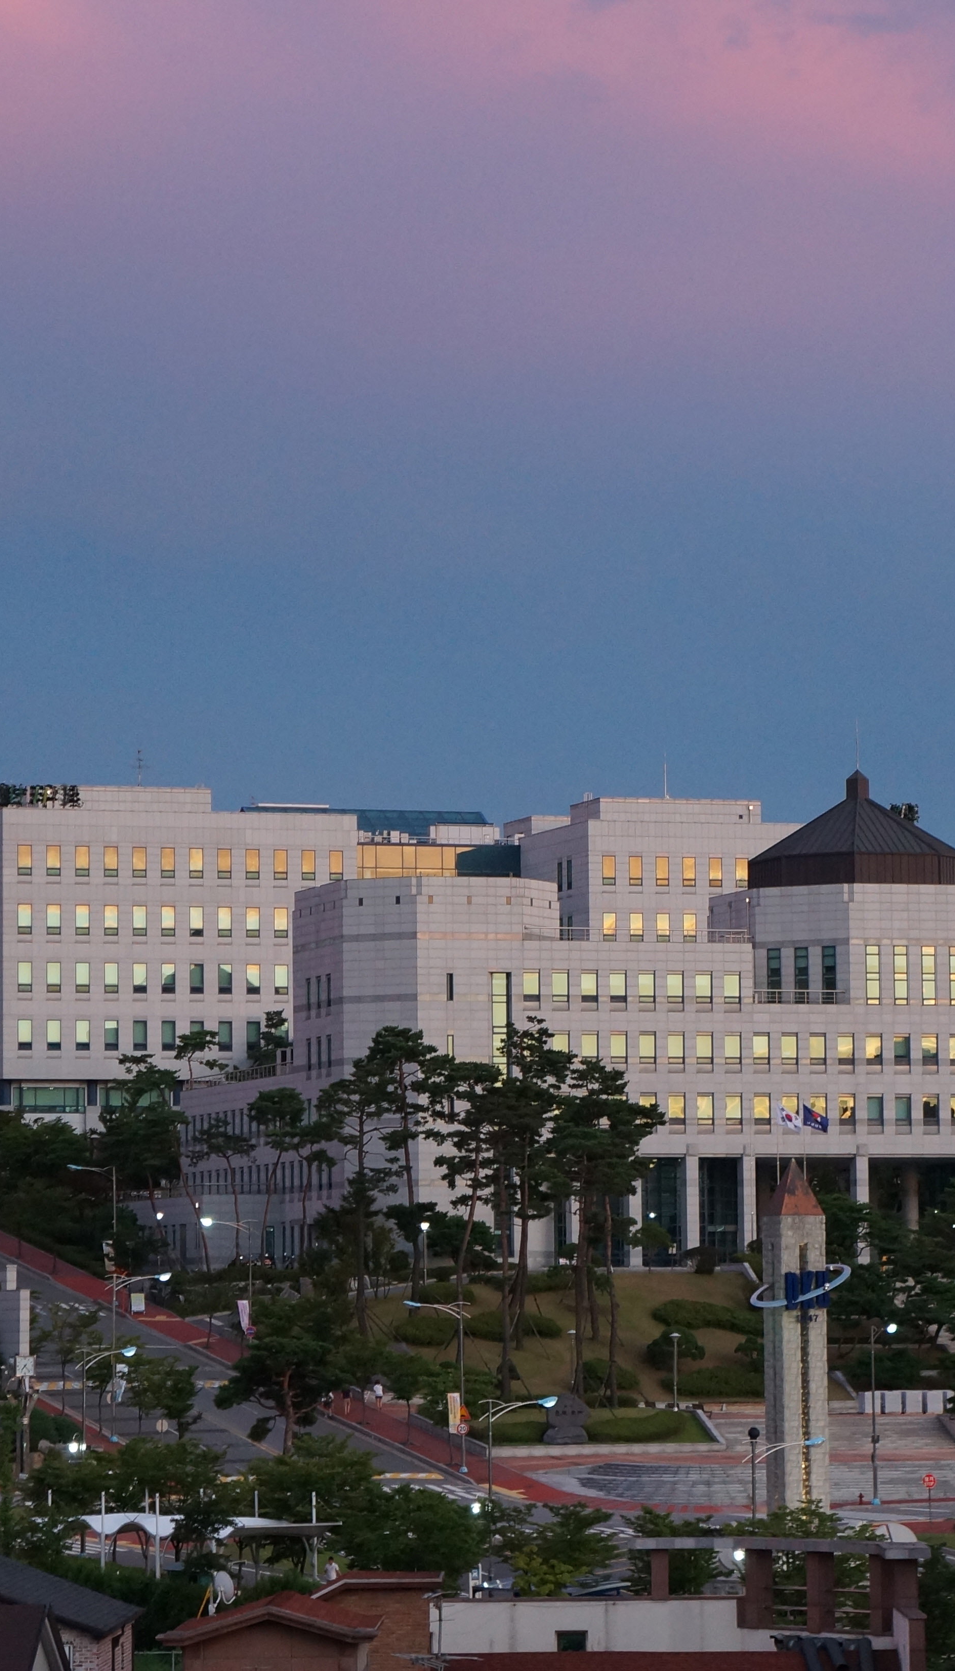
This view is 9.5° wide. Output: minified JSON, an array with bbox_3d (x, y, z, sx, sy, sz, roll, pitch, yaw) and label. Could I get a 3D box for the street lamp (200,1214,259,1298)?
[{"bbox_3d":[-14.322,26.374,328.544,3.500,8.600,0.400,1,-5,-17],"label":"street lamp"}]

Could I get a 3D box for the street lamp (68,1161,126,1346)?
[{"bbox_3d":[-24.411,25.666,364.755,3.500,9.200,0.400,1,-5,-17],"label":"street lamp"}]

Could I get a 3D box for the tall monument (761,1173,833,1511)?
[{"bbox_3d":[14.558,23.235,260.956,2.300,16.800,2.300,1,-5,-20],"label":"tall monument"}]

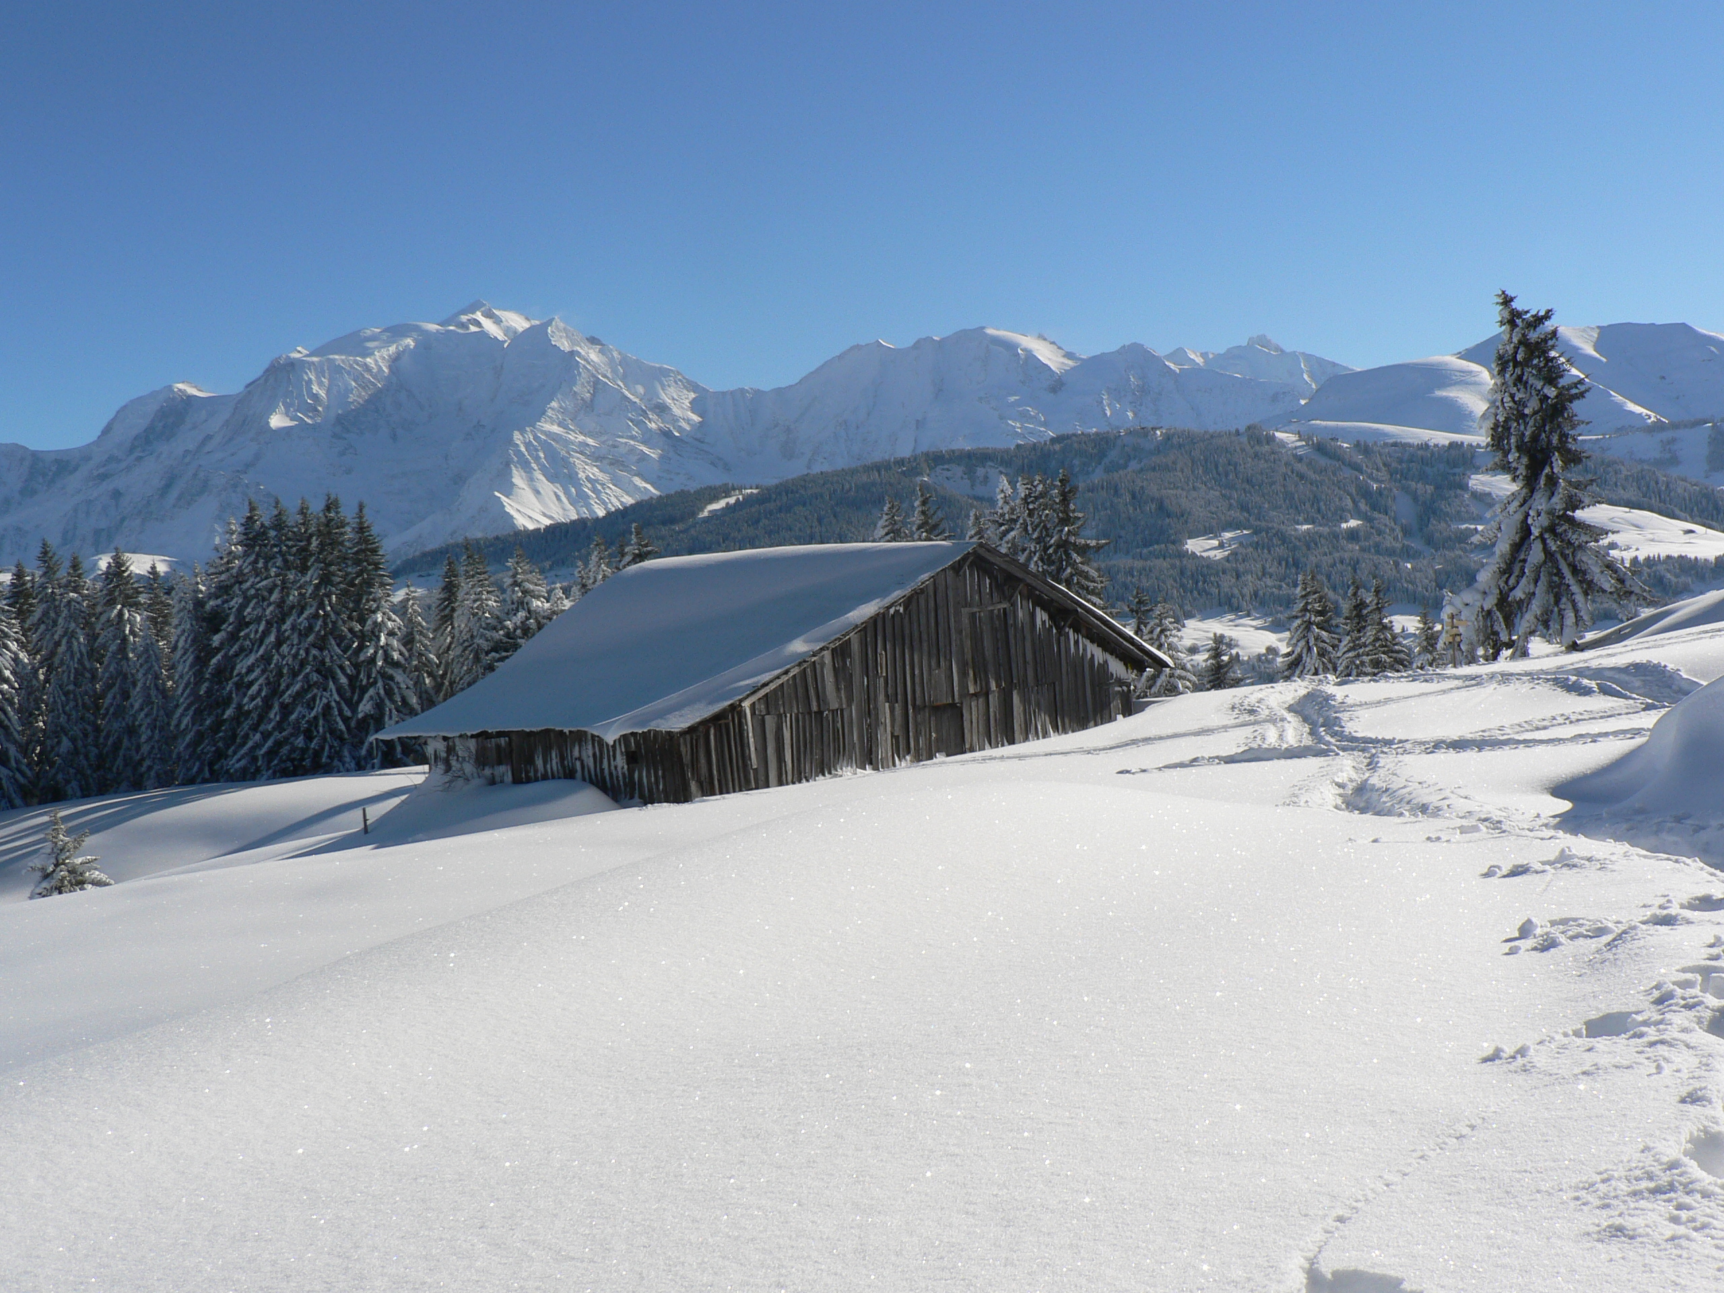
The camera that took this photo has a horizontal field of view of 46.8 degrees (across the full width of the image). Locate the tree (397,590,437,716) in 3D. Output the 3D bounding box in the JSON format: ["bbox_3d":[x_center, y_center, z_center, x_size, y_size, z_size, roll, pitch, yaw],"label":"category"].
[{"bbox_3d":[-14.748,1.071,66.000,1.874,6.024,1.874,-3,1,0],"label":"tree"}]

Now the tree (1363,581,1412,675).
[{"bbox_3d":[20.039,-0.565,76.000,2.004,3.956,2.004,0,1,0],"label":"tree"}]

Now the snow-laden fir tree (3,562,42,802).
[{"bbox_3d":[-27.911,1.182,66.000,1.606,8.032,1.606,0,1,0],"label":"snow-laden fir tree"}]

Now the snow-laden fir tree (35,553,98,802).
[{"bbox_3d":[-24.710,0.880,62.000,2.180,7.922,2.180,-3,1,0],"label":"snow-laden fir tree"}]

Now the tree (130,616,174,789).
[{"bbox_3d":[-23.538,1.896,66.000,1.517,5.801,1.517,0,1,0],"label":"tree"}]

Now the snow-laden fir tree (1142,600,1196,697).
[{"bbox_3d":[10.129,0.290,66.000,2.008,3.480,2.008,0,1,0],"label":"snow-laden fir tree"}]

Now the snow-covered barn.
[{"bbox_3d":[-0.863,0.137,34.156,6.318,3.510,15.356,-3,1,33],"label":"snow-covered barn"}]

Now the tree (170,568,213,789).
[{"bbox_3d":[-21.062,0.894,63.000,1.874,7.028,1.874,-3,1,0],"label":"tree"}]

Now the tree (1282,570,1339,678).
[{"bbox_3d":[14.837,-0.692,66.000,1.874,3.570,1.874,-3,1,0],"label":"tree"}]

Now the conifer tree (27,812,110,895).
[{"bbox_3d":[-9.549,2.507,24.000,0.974,1.071,0.974,-3,1,0],"label":"conifer tree"}]

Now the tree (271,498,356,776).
[{"bbox_3d":[-19.010,-0.303,69.000,2.986,9.703,2.986,0,1,0],"label":"tree"}]

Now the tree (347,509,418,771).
[{"bbox_3d":[-17.089,-0.360,71.000,2.640,9.312,2.640,0,1,0],"label":"tree"}]

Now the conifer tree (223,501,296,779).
[{"bbox_3d":[-21.297,-0.213,70.000,2.792,9.844,2.792,0,1,0],"label":"conifer tree"}]

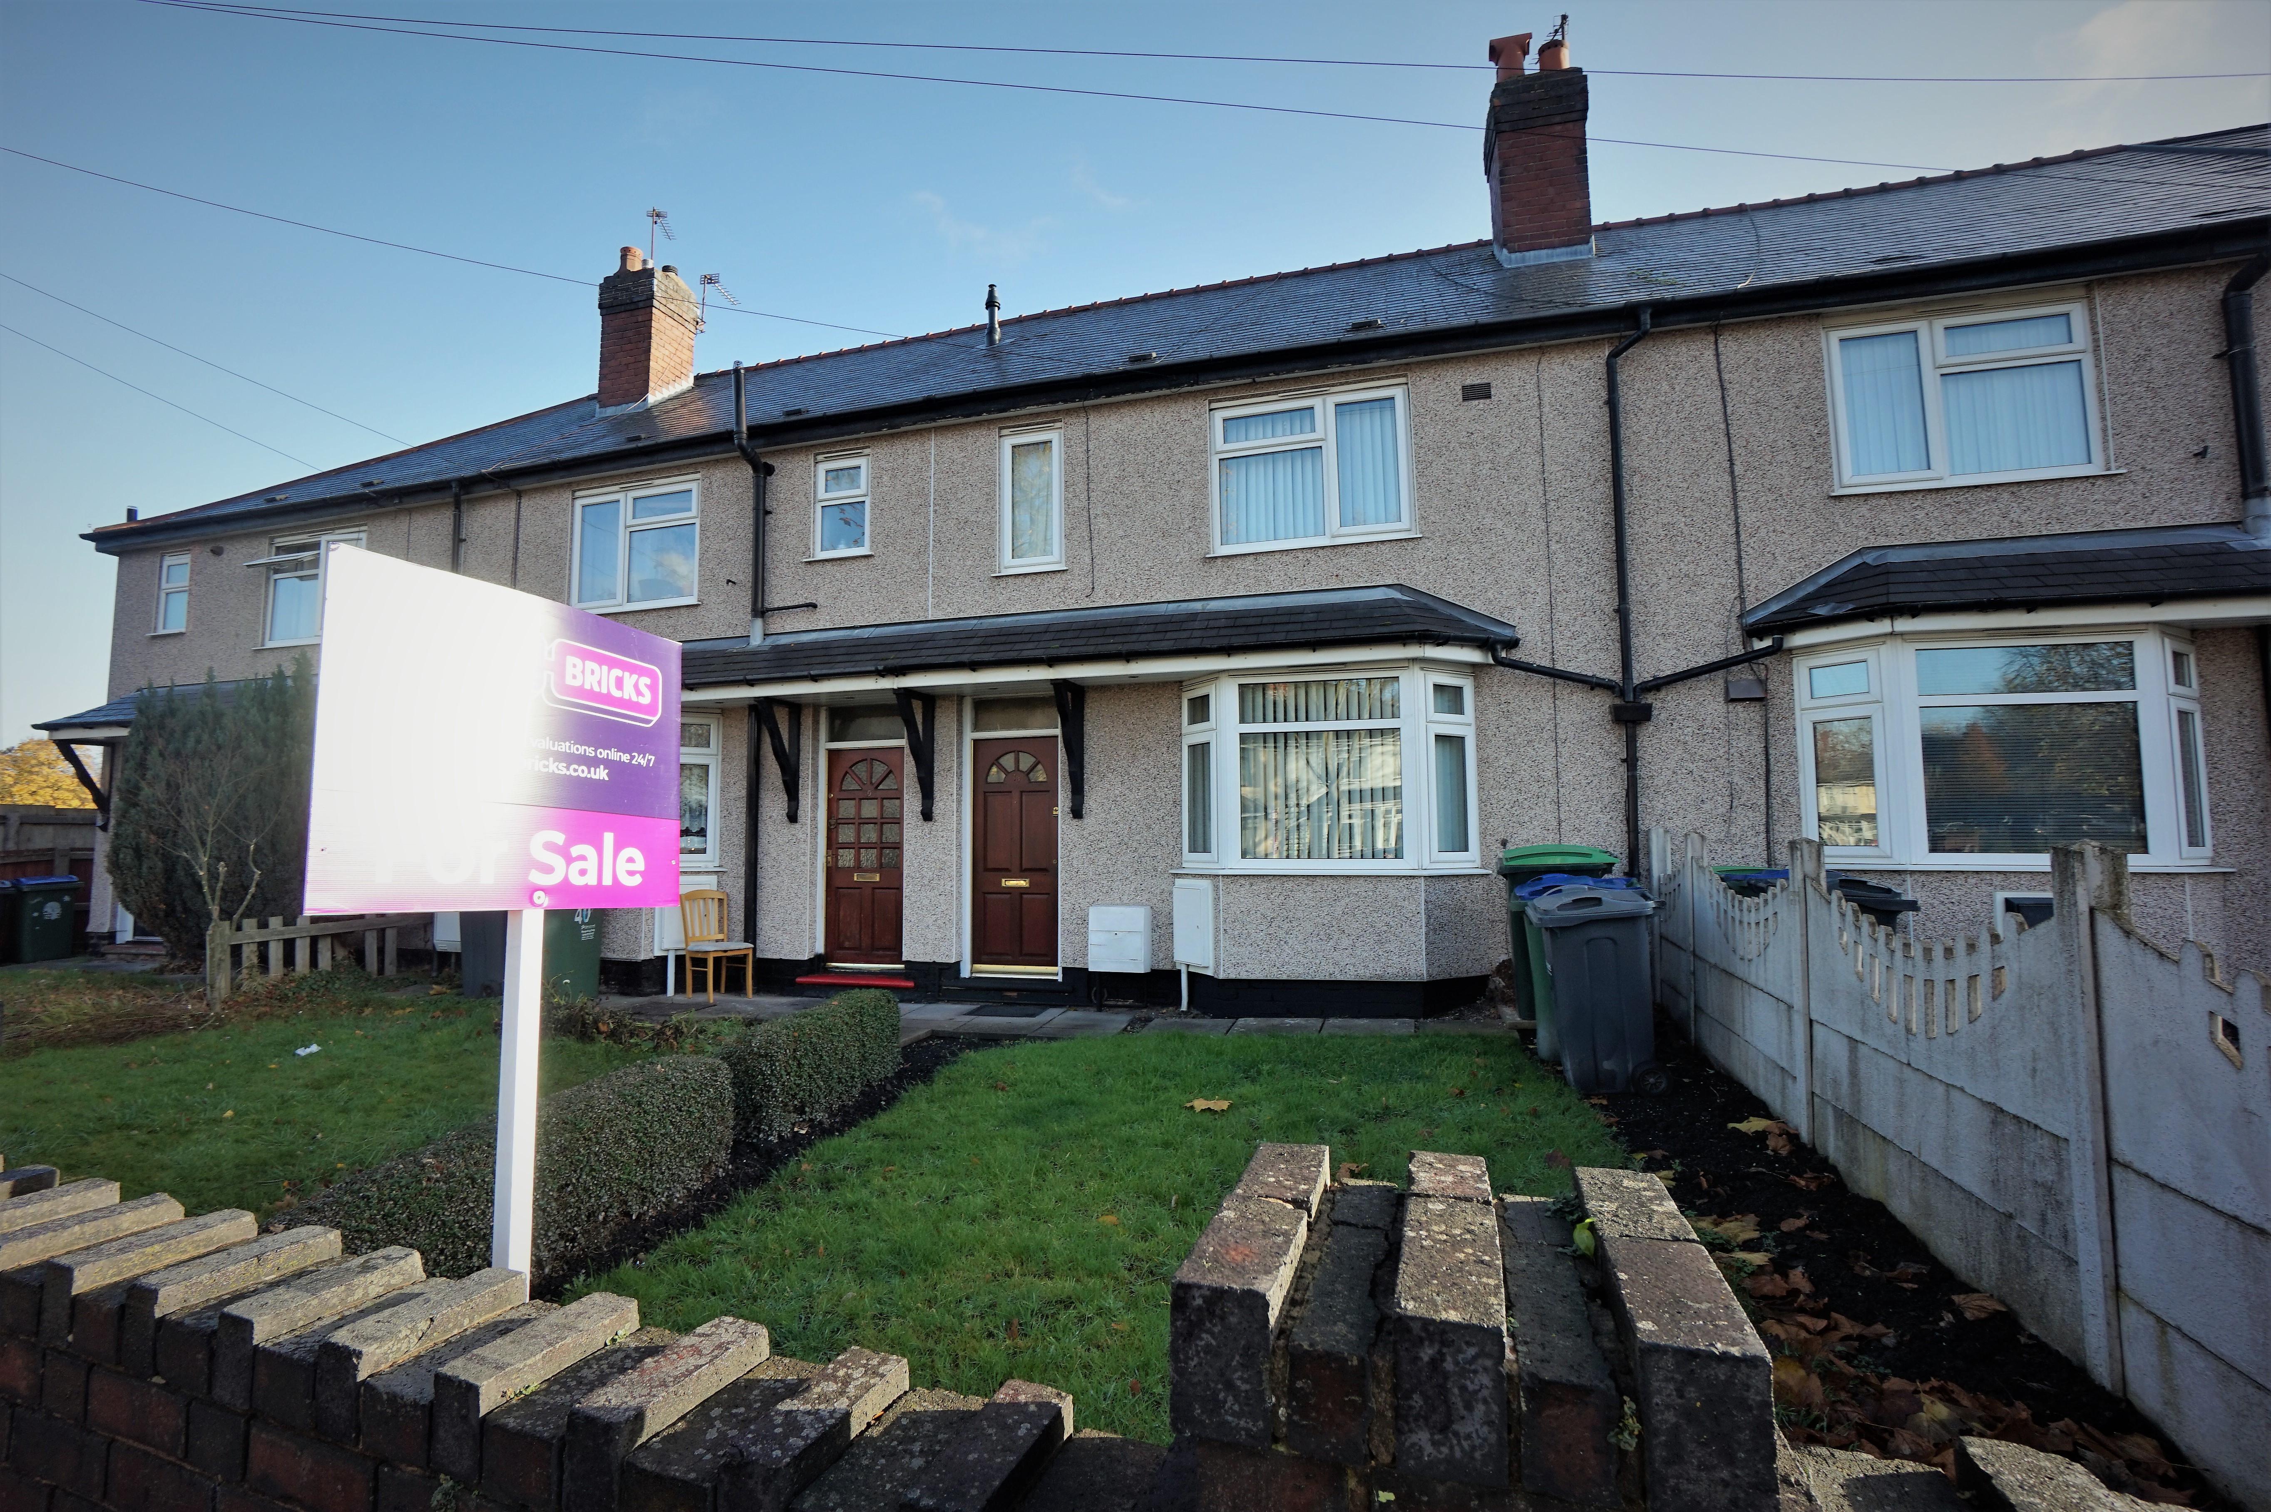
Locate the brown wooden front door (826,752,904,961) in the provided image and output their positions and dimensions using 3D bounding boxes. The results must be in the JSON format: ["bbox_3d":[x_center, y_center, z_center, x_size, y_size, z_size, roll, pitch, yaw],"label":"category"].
[{"bbox_3d":[-2.520,0.937,8.854,0.825,2.027,0.070,-2,-4,15],"label":"brown wooden front door"}]

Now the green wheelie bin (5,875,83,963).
[{"bbox_3d":[-14.019,2.092,12.150,0.700,1.060,0.560,-2,-5,22],"label":"green wheelie bin"}]

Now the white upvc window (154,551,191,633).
[{"bbox_3d":[-11.122,-1.885,10.984,0.540,0.920,0.120,-2,-4,15],"label":"white upvc window"}]

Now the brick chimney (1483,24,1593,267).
[{"bbox_3d":[4.151,-6.193,9.793,0.870,2.750,0.870,-2,-4,15],"label":"brick chimney"}]

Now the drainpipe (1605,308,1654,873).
[{"bbox_3d":[3.740,-0.710,6.981,0.240,5.075,0.280,-2,-4,15],"label":"drainpipe"}]

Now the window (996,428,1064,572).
[{"bbox_3d":[-0.899,-2.187,8.218,0.575,1.230,0.130,-2,-4,15],"label":"window"}]

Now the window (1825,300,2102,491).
[{"bbox_3d":[5.622,-2.441,6.472,1.530,1.190,0.130,-2,-4,15],"label":"window"}]

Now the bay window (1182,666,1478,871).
[{"bbox_3d":[1.470,0.107,7.454,2.330,1.557,0.500,-2,-4,15],"label":"bay window"}]

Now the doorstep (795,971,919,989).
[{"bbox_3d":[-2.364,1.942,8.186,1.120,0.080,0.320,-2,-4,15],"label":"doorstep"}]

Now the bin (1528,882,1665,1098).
[{"bbox_3d":[2.555,1.263,5.296,0.680,1.070,0.570,-2,-4,12],"label":"bin"}]

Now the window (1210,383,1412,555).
[{"bbox_3d":[1.403,-2.285,7.602,1.600,1.230,0.130,-2,-4,15],"label":"window"}]

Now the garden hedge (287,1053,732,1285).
[{"bbox_3d":[-2.241,1.566,3.517,0.520,0.450,1.550,-2,-4,15],"label":"garden hedge"}]

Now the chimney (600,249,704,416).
[{"bbox_3d":[-6.496,-5.623,12.665,0.870,2.620,0.870,-2,-4,15],"label":"chimney"}]

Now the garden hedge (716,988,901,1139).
[{"bbox_3d":[-1.791,1.686,5.276,0.460,0.460,1.360,-2,-4,15],"label":"garden hedge"}]

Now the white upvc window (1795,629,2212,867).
[{"bbox_3d":[5.823,-0.024,6.274,2.290,1.490,0.500,-2,-4,15],"label":"white upvc window"}]

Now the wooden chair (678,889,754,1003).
[{"bbox_3d":[-3.853,1.743,8.750,0.510,0.970,0.450,-4,-5,38],"label":"wooden chair"}]

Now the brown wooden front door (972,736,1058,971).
[{"bbox_3d":[-1.039,0.815,8.115,0.810,2.020,0.080,-2,-4,15],"label":"brown wooden front door"}]

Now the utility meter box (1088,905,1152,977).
[{"bbox_3d":[-0.129,1.530,7.923,0.485,0.555,0.220,-2,-4,15],"label":"utility meter box"}]

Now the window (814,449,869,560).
[{"bbox_3d":[-2.806,-2.398,9.056,0.608,1.007,0.100,-2,-4,15],"label":"window"}]

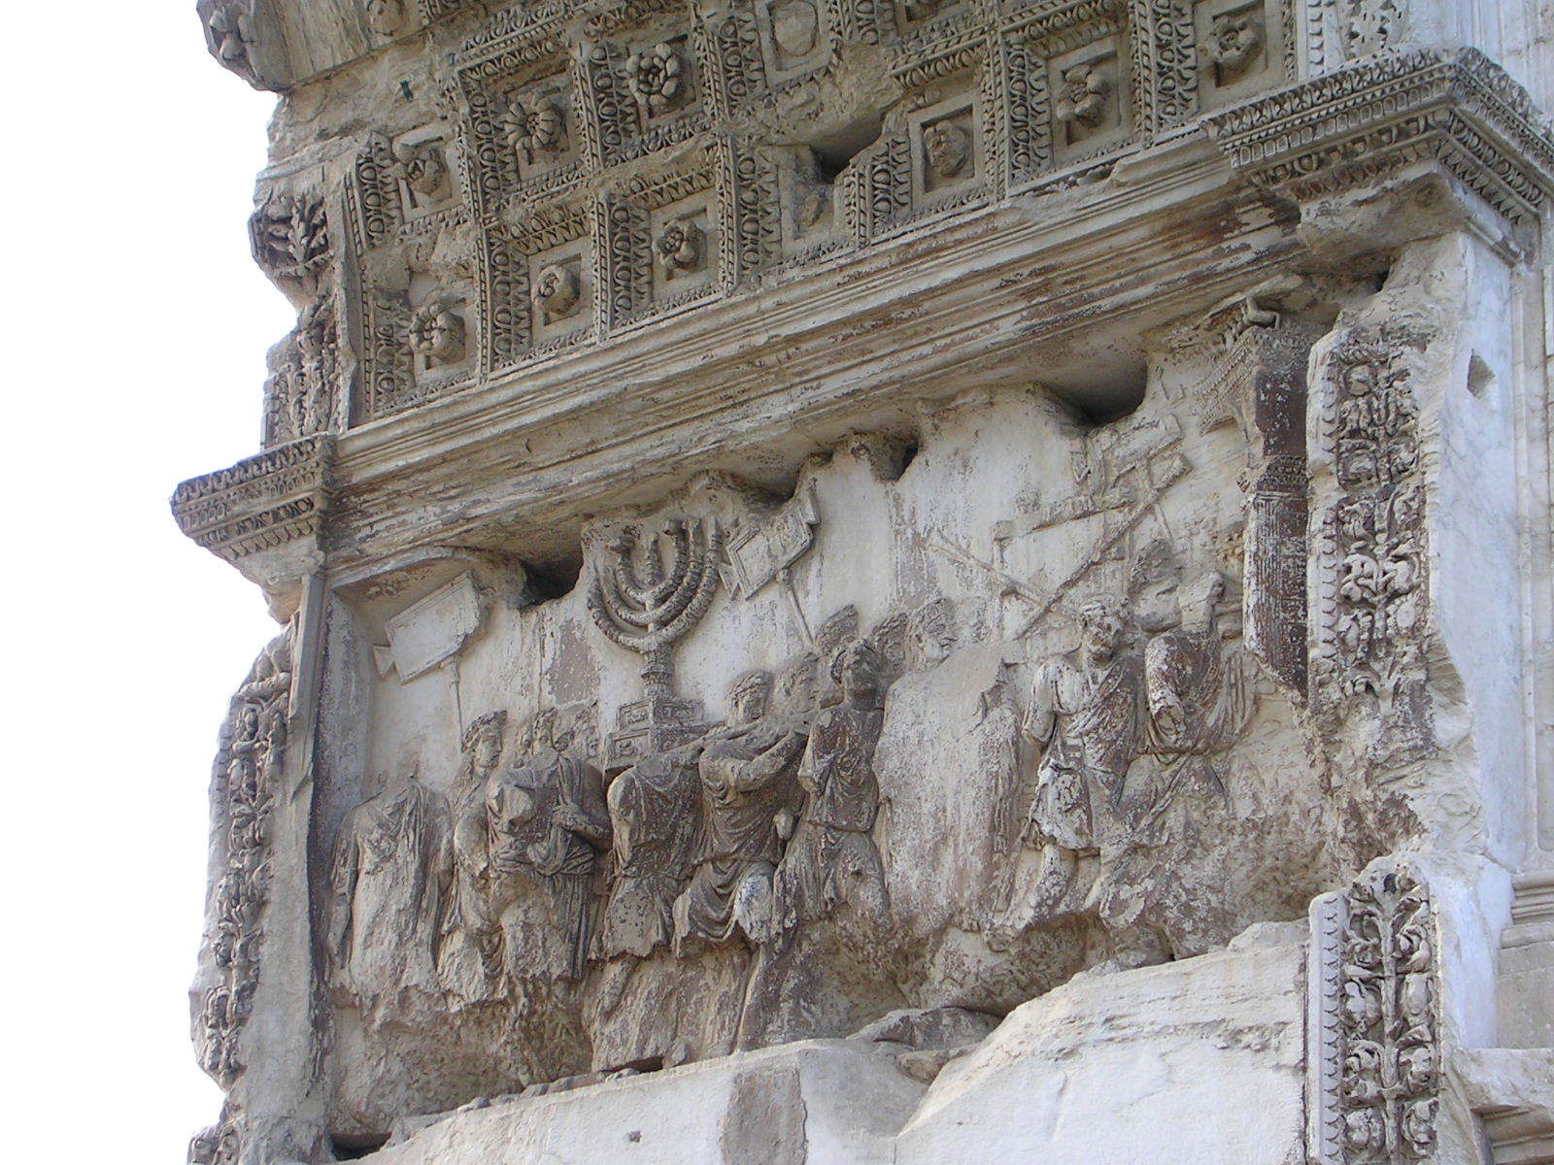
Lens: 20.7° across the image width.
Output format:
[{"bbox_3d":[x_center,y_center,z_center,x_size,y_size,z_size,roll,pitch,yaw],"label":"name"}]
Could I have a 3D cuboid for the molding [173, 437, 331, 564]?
[{"bbox_3d":[-1.703,-0.216,14.330,0.730,0.347,0.252,-16,-31,35],"label":"molding"}]

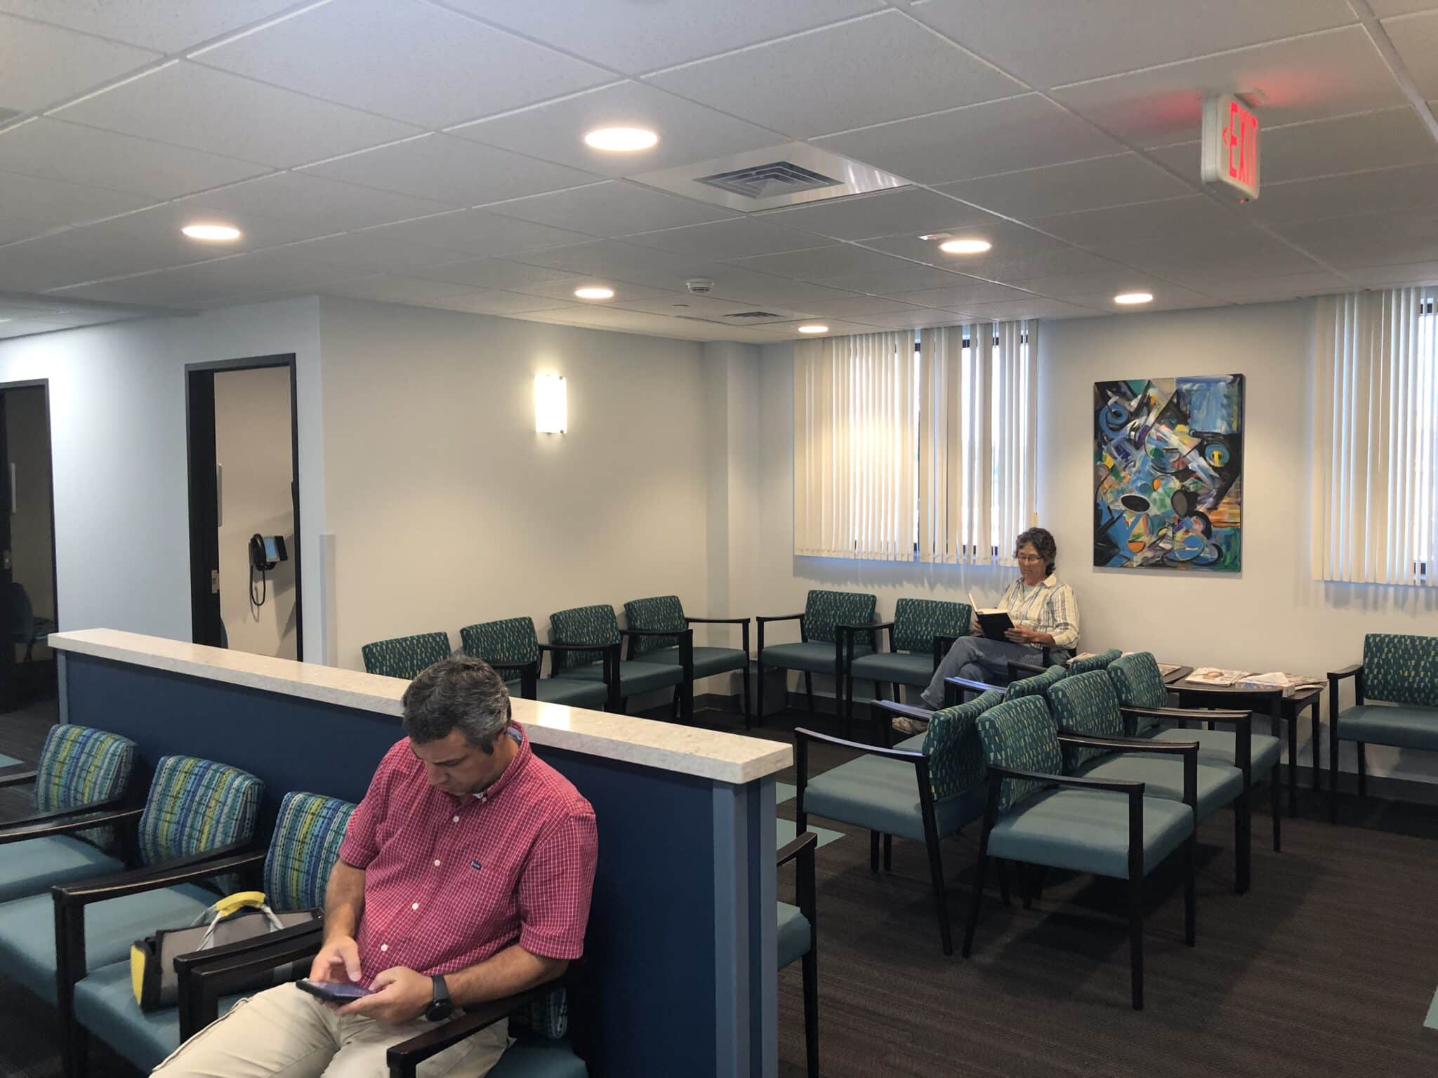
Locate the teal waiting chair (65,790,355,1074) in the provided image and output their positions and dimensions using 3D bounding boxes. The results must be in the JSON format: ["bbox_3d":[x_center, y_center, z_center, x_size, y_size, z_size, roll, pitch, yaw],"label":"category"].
[{"bbox_3d":[-1.060,1.043,2.660,0.590,0.810,0.610,2,5,38],"label":"teal waiting chair"}]

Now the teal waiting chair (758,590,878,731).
[{"bbox_3d":[0.630,0.744,7.091,0.590,0.810,0.610,2,5,38],"label":"teal waiting chair"}]

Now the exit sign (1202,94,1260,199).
[{"bbox_3d":[1.127,-0.857,2.573,0.048,0.188,0.285,3,5,41],"label":"exit sign"}]

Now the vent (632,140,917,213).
[{"bbox_3d":[0.147,-1.003,3.235,0.600,0.045,0.600,3,5,37],"label":"vent"}]

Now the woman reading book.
[{"bbox_3d":[1.509,0.594,6.191,0.640,1.270,0.860,4,6,44],"label":"woman reading book"}]

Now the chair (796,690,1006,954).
[{"bbox_3d":[0.678,0.932,4.181,0.610,0.810,0.590,2,5,38],"label":"chair"}]

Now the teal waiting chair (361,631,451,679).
[{"bbox_3d":[-1.345,0.882,5.574,0.630,0.810,0.610,3,5,37],"label":"teal waiting chair"}]

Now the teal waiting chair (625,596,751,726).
[{"bbox_3d":[-0.232,0.777,7.016,0.630,0.810,0.610,3,5,37],"label":"teal waiting chair"}]

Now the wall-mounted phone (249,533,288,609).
[{"bbox_3d":[-2.886,0.199,7.471,0.110,0.476,0.202,2,5,38],"label":"wall-mounted phone"}]

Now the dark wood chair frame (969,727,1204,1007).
[{"bbox_3d":[1.177,1.014,3.792,0.600,0.690,0.590,2,5,38],"label":"dark wood chair frame"}]

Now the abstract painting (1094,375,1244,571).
[{"bbox_3d":[2.361,-0.341,6.143,0.760,1.010,0.040,3,5,37],"label":"abstract painting"}]

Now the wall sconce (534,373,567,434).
[{"bbox_3d":[-0.916,-0.754,6.515,0.105,0.325,0.215,3,5,37],"label":"wall sconce"}]

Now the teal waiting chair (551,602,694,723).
[{"bbox_3d":[-0.601,0.811,6.538,0.630,0.810,0.610,3,5,37],"label":"teal waiting chair"}]

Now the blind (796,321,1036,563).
[{"bbox_3d":[1.119,-0.552,6.943,1.620,1.375,0.090,2,5,38],"label":"blind"}]

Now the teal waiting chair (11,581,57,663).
[{"bbox_3d":[-4.920,0.688,8.476,0.530,0.820,0.570,2,5,38],"label":"teal waiting chair"}]

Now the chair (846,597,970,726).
[{"bbox_3d":[1.132,0.766,6.702,0.590,0.810,0.610,2,5,38],"label":"chair"}]

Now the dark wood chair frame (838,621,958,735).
[{"bbox_3d":[1.157,0.817,6.757,0.620,0.750,0.630,3,5,37],"label":"dark wood chair frame"}]

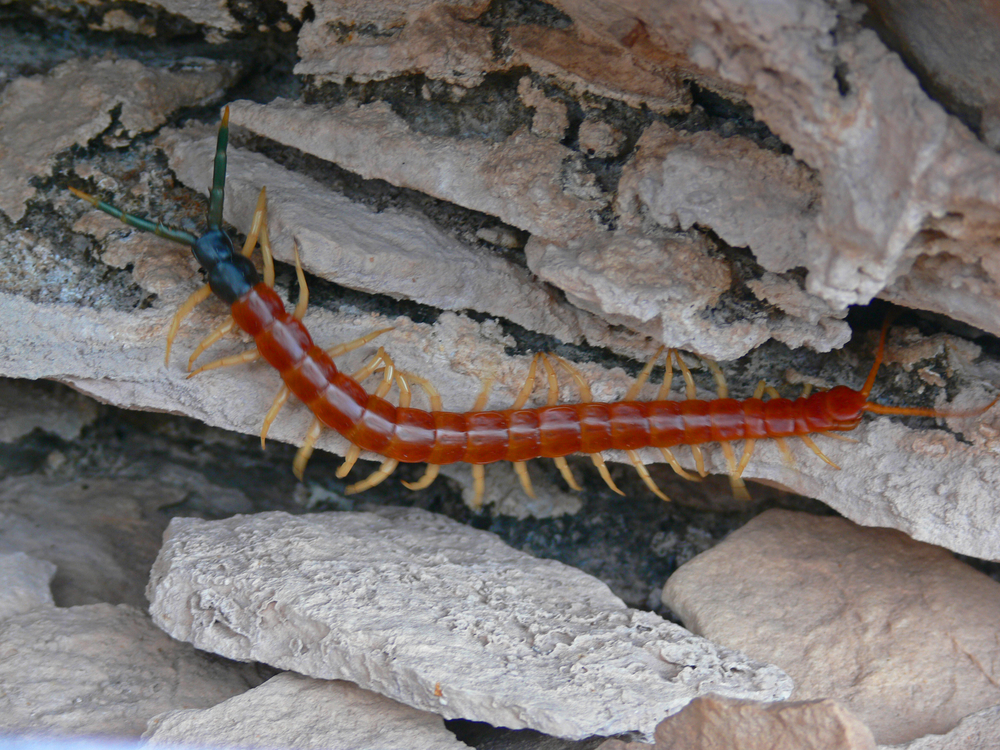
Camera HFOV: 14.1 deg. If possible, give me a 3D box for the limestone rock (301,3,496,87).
[{"bbox_3d":[-0.023,-0.073,0.900,0.045,0.018,0.027,0,15,0],"label":"limestone rock"}]

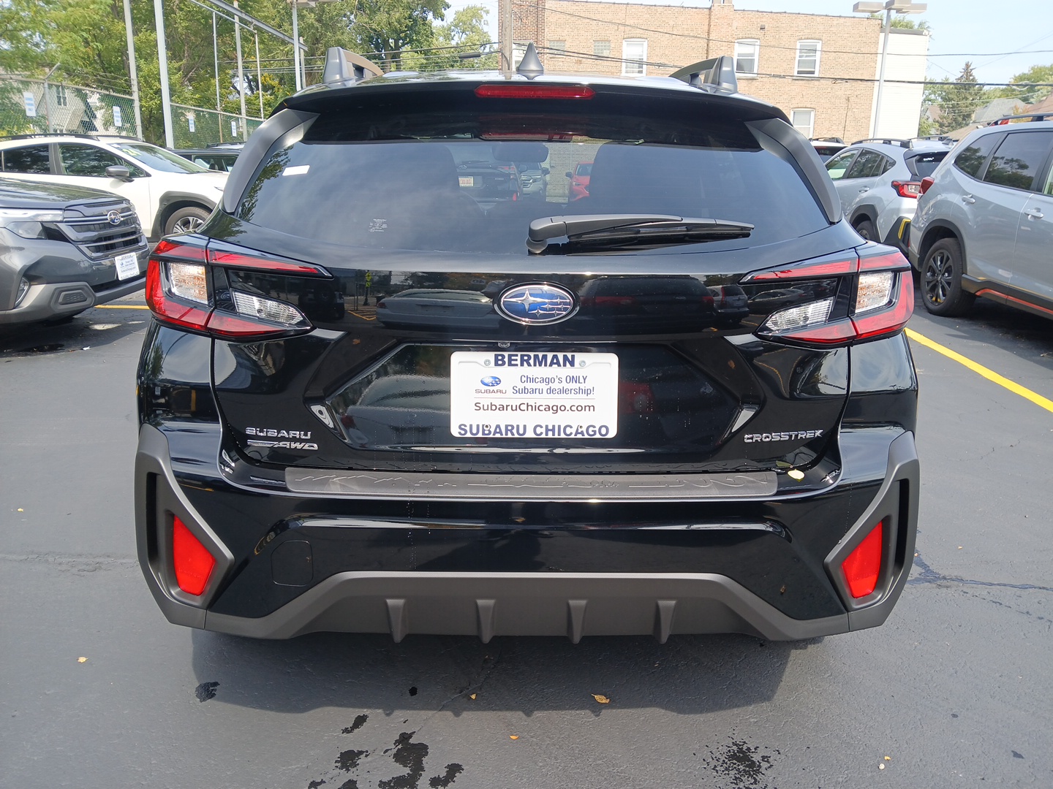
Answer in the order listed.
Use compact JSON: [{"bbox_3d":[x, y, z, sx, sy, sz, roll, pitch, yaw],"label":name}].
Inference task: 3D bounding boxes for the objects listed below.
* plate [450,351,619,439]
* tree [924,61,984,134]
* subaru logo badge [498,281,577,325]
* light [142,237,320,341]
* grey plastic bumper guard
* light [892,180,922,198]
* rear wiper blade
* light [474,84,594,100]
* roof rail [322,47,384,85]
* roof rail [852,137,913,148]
[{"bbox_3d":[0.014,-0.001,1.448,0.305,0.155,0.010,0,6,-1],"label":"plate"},{"bbox_3d":[33.609,-20.789,62.361,4.300,9.680,4.300,0,16,-1],"label":"tree"},{"bbox_3d":[0.018,-0.159,1.387,0.142,0.076,0.015,0,8,-1],"label":"subaru logo badge"},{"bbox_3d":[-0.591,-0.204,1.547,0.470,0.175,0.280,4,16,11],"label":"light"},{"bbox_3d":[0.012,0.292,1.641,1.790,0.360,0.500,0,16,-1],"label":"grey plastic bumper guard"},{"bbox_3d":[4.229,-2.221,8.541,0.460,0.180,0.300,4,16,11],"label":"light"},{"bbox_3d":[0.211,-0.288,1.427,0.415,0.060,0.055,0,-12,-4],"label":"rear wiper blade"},{"bbox_3d":[0.016,-0.592,1.543,0.233,0.030,0.030,0,16,-1],"label":"light"},{"bbox_3d":[-0.451,-0.970,2.596,0.080,0.120,1.620,0,16,-1],"label":"roof rail"},{"bbox_3d":[4.252,-3.025,9.572,0.070,0.110,1.620,0,16,-1],"label":"roof rail"}]

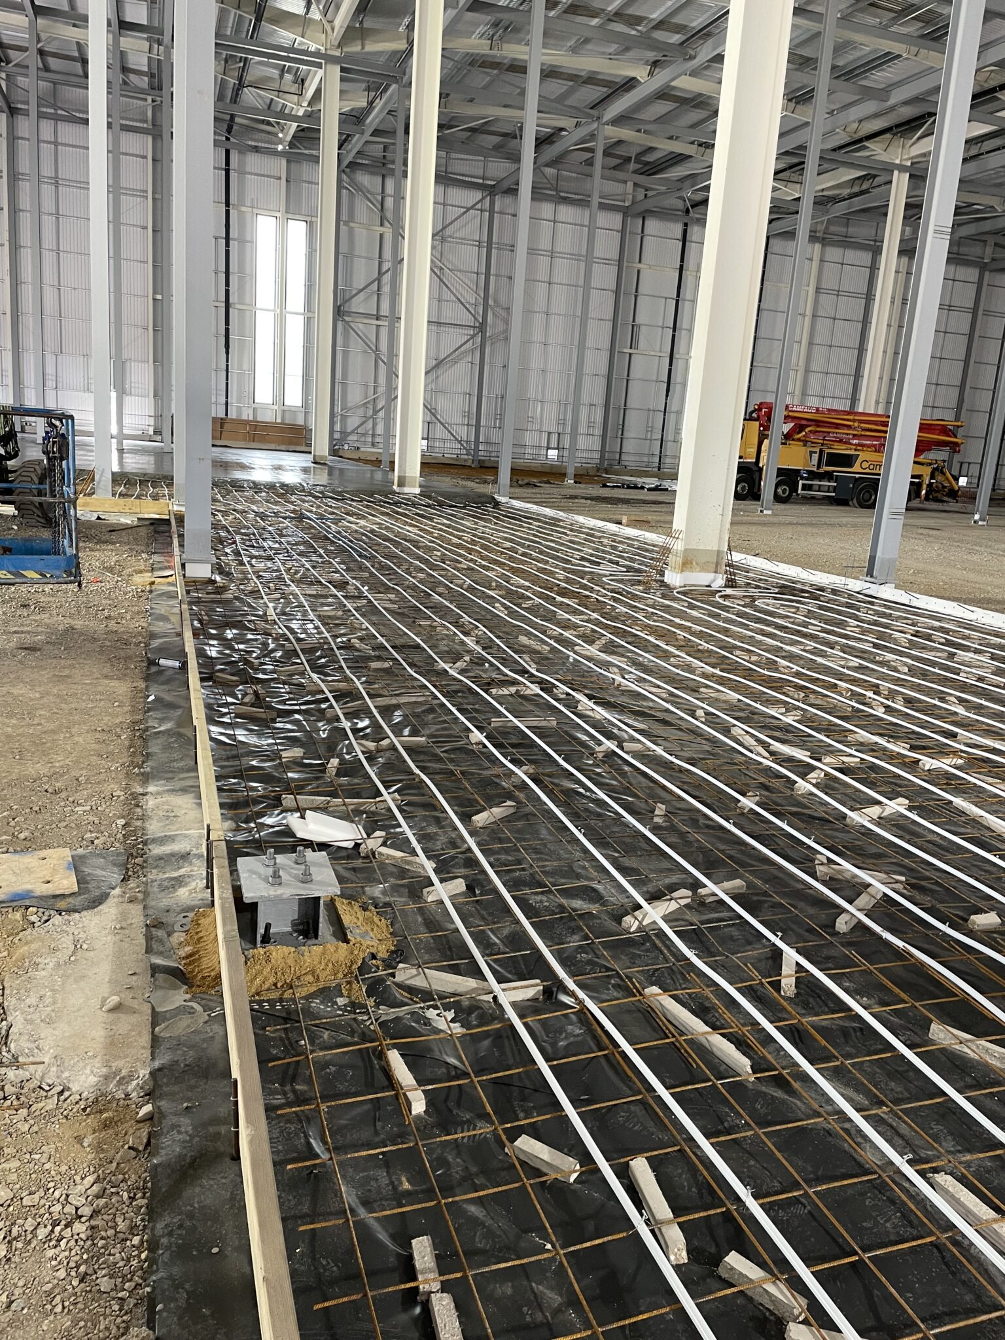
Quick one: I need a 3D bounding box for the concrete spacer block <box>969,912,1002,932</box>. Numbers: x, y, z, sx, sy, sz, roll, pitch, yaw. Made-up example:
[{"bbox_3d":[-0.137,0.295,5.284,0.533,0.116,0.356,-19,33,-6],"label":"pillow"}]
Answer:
[{"bbox_3d":[1.778,0.928,3.704,0.098,0.034,0.040,1,13,-8],"label":"concrete spacer block"}]

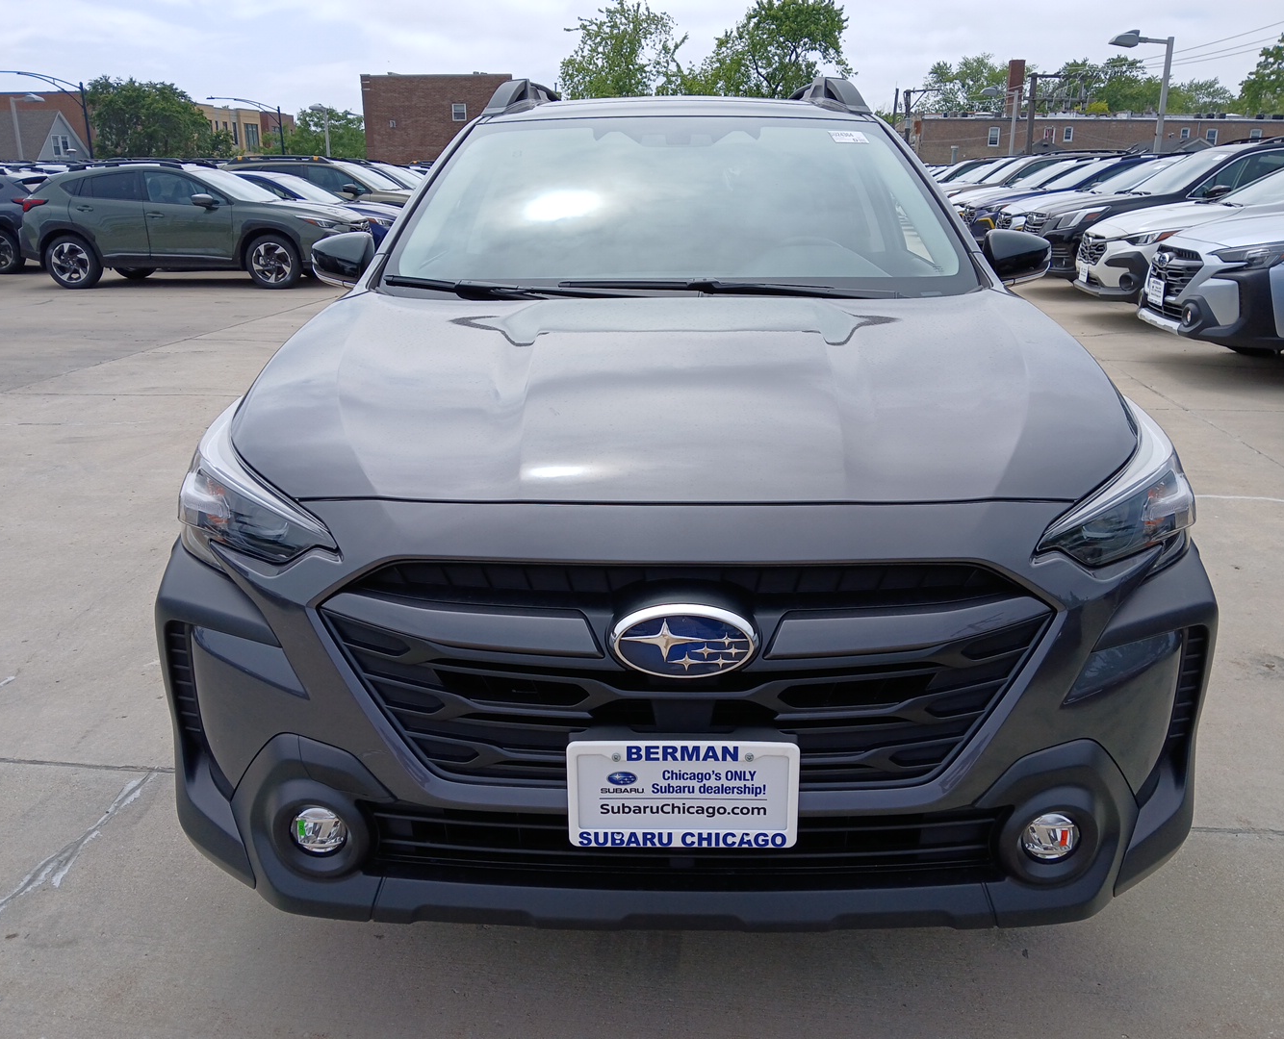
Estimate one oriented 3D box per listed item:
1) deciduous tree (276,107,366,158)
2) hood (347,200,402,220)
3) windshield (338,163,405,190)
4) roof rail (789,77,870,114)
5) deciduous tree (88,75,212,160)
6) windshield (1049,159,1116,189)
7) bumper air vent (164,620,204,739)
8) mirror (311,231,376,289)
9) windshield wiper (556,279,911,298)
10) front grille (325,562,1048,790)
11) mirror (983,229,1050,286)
[{"bbox_3d":[-27.663,-31.969,90.000,7.600,7.400,7.200,0,18,0],"label":"deciduous tree"},{"bbox_3d":[-4.429,-5.040,17.000,1.020,0.210,1.450,7,19,1],"label":"hood"},{"bbox_3d":[-5.023,-6.311,19.200,0.900,0.130,1.450,30,18,-7],"label":"windshield"},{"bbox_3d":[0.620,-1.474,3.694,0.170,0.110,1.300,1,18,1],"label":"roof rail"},{"bbox_3d":[-38.223,-29.953,81.344,8.900,8.510,8.600,0,18,1],"label":"deciduous tree"},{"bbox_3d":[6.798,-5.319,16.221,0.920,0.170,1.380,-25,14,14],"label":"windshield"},{"bbox_3d":[-0.783,0.283,1.771,0.060,0.200,0.070,2,19,6],"label":"bumper air vent"},{"bbox_3d":[-0.818,-0.735,2.950,0.220,0.160,0.160,1,18,1],"label":"mirror"},{"bbox_3d":[0.207,-0.548,2.501,0.830,0.070,0.100,0,18,2],"label":"windshield wiper"},{"bbox_3d":[0.056,0.205,1.427,1.010,0.320,0.140,0,18,2],"label":"front grille"},{"bbox_3d":[1.019,-0.735,2.913,0.210,0.160,0.150,0,18,1],"label":"mirror"}]

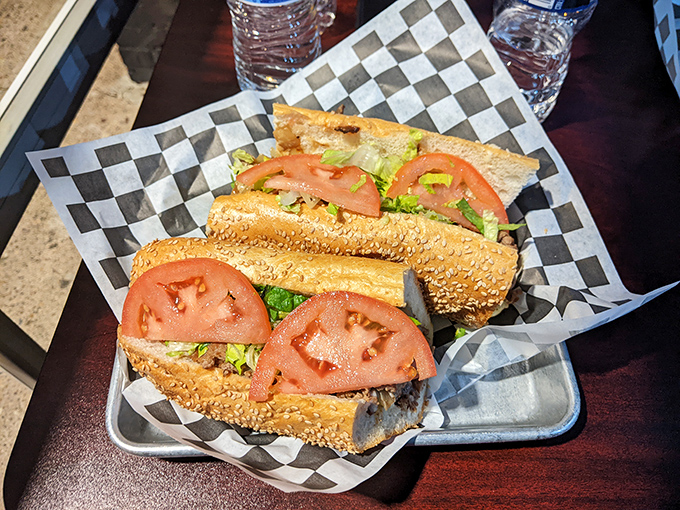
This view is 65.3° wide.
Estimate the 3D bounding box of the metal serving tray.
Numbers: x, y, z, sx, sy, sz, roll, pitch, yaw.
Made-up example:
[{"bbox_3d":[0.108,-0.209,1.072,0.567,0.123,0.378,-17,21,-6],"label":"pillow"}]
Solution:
[{"bbox_3d":[0.001,0.029,0.312,0.242,0.026,0.168,-2,58,-2],"label":"metal serving tray"}]

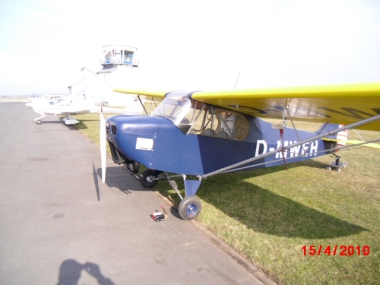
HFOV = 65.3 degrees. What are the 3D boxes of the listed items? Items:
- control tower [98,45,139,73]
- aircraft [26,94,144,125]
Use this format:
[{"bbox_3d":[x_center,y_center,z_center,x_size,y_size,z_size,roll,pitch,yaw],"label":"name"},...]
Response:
[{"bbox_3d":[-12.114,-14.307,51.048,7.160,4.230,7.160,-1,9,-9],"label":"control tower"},{"bbox_3d":[-6.450,-2.308,19.070,7.250,2.100,10.300,-5,10,-27],"label":"aircraft"}]

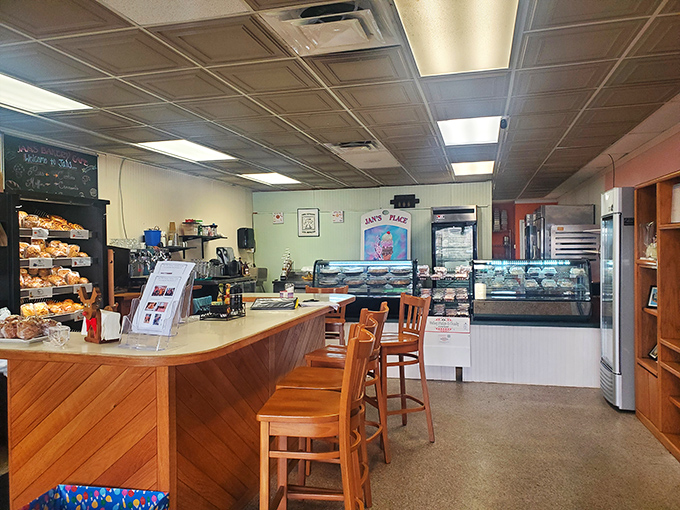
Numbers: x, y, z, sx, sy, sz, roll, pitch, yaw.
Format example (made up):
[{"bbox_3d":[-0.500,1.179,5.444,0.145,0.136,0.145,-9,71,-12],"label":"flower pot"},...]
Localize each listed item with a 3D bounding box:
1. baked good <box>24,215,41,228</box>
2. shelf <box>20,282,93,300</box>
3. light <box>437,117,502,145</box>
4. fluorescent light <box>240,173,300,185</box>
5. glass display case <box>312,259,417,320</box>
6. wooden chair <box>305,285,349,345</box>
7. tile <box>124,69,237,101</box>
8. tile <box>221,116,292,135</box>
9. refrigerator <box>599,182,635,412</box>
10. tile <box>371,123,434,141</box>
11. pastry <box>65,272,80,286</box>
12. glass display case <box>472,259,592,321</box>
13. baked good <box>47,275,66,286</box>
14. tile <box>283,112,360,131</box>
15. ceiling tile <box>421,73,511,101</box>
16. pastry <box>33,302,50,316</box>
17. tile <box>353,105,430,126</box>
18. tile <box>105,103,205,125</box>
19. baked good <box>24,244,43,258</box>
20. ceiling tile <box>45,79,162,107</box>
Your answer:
[{"bbox_3d":[-2.702,-0.298,4.475,0.140,0.115,0.130,0,1,15],"label":"baked good"},{"bbox_3d":[-2.589,0.302,4.378,0.420,0.090,0.800,-1,1,15],"label":"shelf"},{"bbox_3d":[1.272,-1.214,5.058,0.590,0.070,1.200,0,1,15],"label":"light"},{"bbox_3d":[-1.048,-1.247,8.181,0.600,0.050,1.200,-1,1,15],"label":"fluorescent light"},{"bbox_3d":[0.349,0.396,6.090,1.178,0.693,0.750,-1,1,15],"label":"glass display case"},{"bbox_3d":[-0.176,0.866,5.105,0.440,1.100,0.510,-1,1,9],"label":"wooden chair"},{"bbox_3d":[-1.046,-1.151,3.467,0.605,0.030,0.605,0,1,15],"label":"tile"},{"bbox_3d":[-0.732,-1.175,4.645,0.605,0.030,0.605,0,1,15],"label":"tile"},{"bbox_3d":[2.799,0.396,4.728,0.640,1.980,0.610,0,1,15],"label":"refrigerator"},{"bbox_3d":[0.604,-1.196,4.921,0.605,0.030,0.605,0,1,15],"label":"tile"},{"bbox_3d":[-2.387,0.219,4.556,0.100,0.110,0.105,-1,1,15],"label":"pastry"},{"bbox_3d":[2.106,0.372,5.740,1.200,0.660,0.670,0,1,15],"label":"glass display case"},{"bbox_3d":[-2.440,0.220,4.395,0.110,0.100,0.130,-1,1,15],"label":"baked good"},{"bbox_3d":[-0.142,-1.179,4.488,0.605,0.030,0.605,0,1,15],"label":"tile"},{"bbox_3d":[0.880,-1.177,3.585,0.605,0.030,0.605,0,1,15],"label":"ceiling tile"},{"bbox_3d":[-2.443,0.446,4.180,0.100,0.110,0.120,-1,1,15],"label":"pastry"},{"bbox_3d":[0.449,-1.185,4.312,0.600,0.030,0.600,-1,1,15],"label":"tile"},{"bbox_3d":[-1.476,-1.153,4.193,0.600,0.030,0.600,-1,1,15],"label":"tile"},{"bbox_3d":[-2.495,-0.029,4.158,0.100,0.110,0.110,-1,1,15],"label":"baked good"},{"bbox_3d":[-1.633,-1.140,3.604,0.600,0.030,0.600,-1,1,15],"label":"ceiling tile"}]

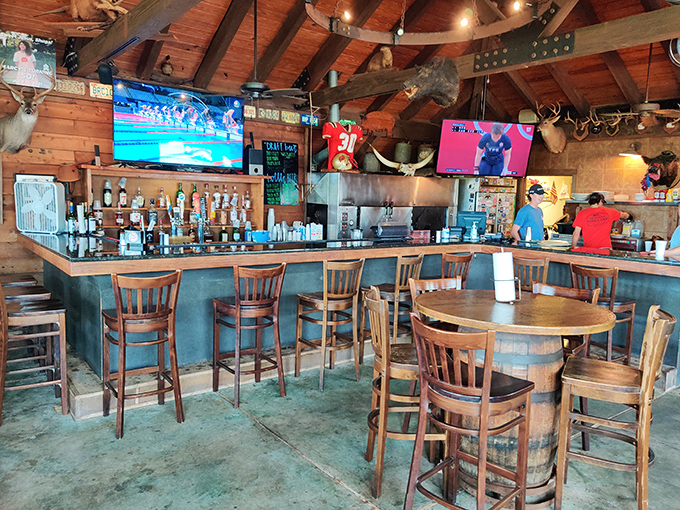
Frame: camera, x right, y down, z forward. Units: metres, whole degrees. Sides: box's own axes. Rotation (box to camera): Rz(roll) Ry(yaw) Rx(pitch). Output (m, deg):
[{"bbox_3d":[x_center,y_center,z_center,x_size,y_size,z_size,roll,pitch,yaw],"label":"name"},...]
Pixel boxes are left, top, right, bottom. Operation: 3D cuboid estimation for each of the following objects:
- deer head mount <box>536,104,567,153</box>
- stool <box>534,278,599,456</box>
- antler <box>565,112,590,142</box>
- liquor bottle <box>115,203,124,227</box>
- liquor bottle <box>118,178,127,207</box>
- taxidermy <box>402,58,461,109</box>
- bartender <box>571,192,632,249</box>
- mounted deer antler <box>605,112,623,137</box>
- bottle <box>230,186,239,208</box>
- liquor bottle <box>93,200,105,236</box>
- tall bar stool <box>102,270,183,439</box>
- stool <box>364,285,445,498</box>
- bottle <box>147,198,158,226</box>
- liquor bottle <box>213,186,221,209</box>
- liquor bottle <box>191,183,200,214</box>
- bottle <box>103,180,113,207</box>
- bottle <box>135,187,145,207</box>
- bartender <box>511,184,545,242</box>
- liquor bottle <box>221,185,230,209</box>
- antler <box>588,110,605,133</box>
[{"bbox_3d":[3.184,-1.914,8.024,0.460,0.760,0.360,-2,8,-35],"label":"deer head mount"},{"bbox_3d":[1.363,0.742,3.391,0.440,1.082,0.465,5,7,33],"label":"stool"},{"bbox_3d":[3.716,-1.995,8.300,0.340,0.440,0.220,7,8,43],"label":"antler"},{"bbox_3d":[-2.567,-0.481,6.173,0.095,0.270,0.090,-3,8,-38],"label":"liquor bottle"},{"bbox_3d":[-2.593,-0.738,6.304,0.085,0.346,0.085,-3,7,-38],"label":"liquor bottle"},{"bbox_3d":[0.959,-1.827,5.617,0.480,0.500,0.370,-1,7,-28],"label":"taxidermy"},{"bbox_3d":[3.160,0.132,6.561,0.680,1.770,0.450,6,8,34],"label":"bartender"},{"bbox_3d":[3.835,-1.833,7.451,0.180,0.320,0.240,-3,8,-38],"label":"mounted deer antler"},{"bbox_3d":[-1.429,-0.781,7.226,0.085,0.294,0.085,-3,7,-38],"label":"bottle"},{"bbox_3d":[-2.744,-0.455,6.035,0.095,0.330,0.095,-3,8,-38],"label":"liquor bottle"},{"bbox_3d":[-1.384,0.630,3.688,0.460,1.080,0.465,-3,8,-38],"label":"tall bar stool"},{"bbox_3d":[0.385,0.754,2.999,0.465,1.082,0.440,1,6,-1],"label":"stool"},{"bbox_3d":[-2.322,-0.526,6.546,0.092,0.336,0.092,-3,7,-38],"label":"bottle"},{"bbox_3d":[-1.637,-0.770,7.062,0.093,0.301,0.093,-3,7,-38],"label":"liquor bottle"},{"bbox_3d":[-1.883,-0.767,6.866,0.085,0.321,0.085,-3,7,-38],"label":"liquor bottle"},{"bbox_3d":[-2.657,-0.699,6.070,0.085,0.305,0.085,-3,8,-38],"label":"bottle"},{"bbox_3d":[-2.426,-0.701,6.441,0.100,0.248,0.080,-3,7,-38],"label":"bottle"},{"bbox_3d":[2.427,0.026,6.911,0.360,1.840,0.500,5,7,28],"label":"bartender"},{"bbox_3d":[-1.504,-0.770,6.981,0.085,0.305,0.085,-3,8,-38],"label":"liquor bottle"},{"bbox_3d":[3.966,-2.049,8.200,0.210,0.360,0.180,7,8,43],"label":"antler"}]

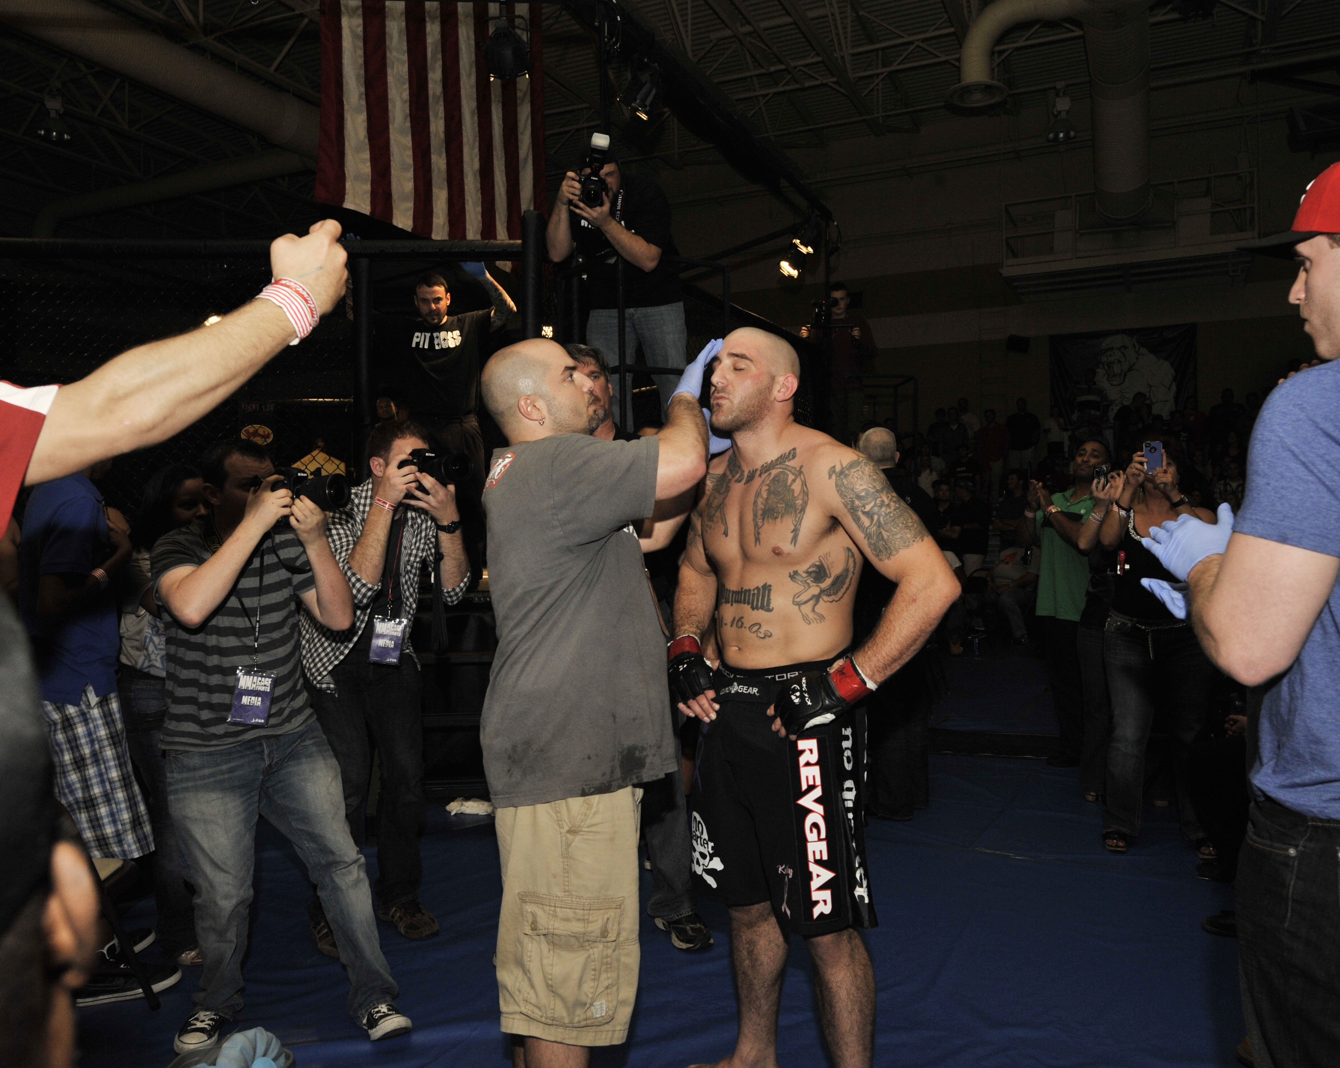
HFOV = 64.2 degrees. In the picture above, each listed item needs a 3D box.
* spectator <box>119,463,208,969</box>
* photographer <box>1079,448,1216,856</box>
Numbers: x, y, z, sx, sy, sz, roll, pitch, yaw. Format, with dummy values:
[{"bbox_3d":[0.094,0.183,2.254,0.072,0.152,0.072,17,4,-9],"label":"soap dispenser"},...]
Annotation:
[{"bbox_3d":[-1.573,0.561,3.383,0.400,1.570,0.460,-1,0,35],"label":"spectator"},{"bbox_3d":[2.021,0.468,4.460,0.540,1.650,0.480,-1,0,33],"label":"photographer"}]

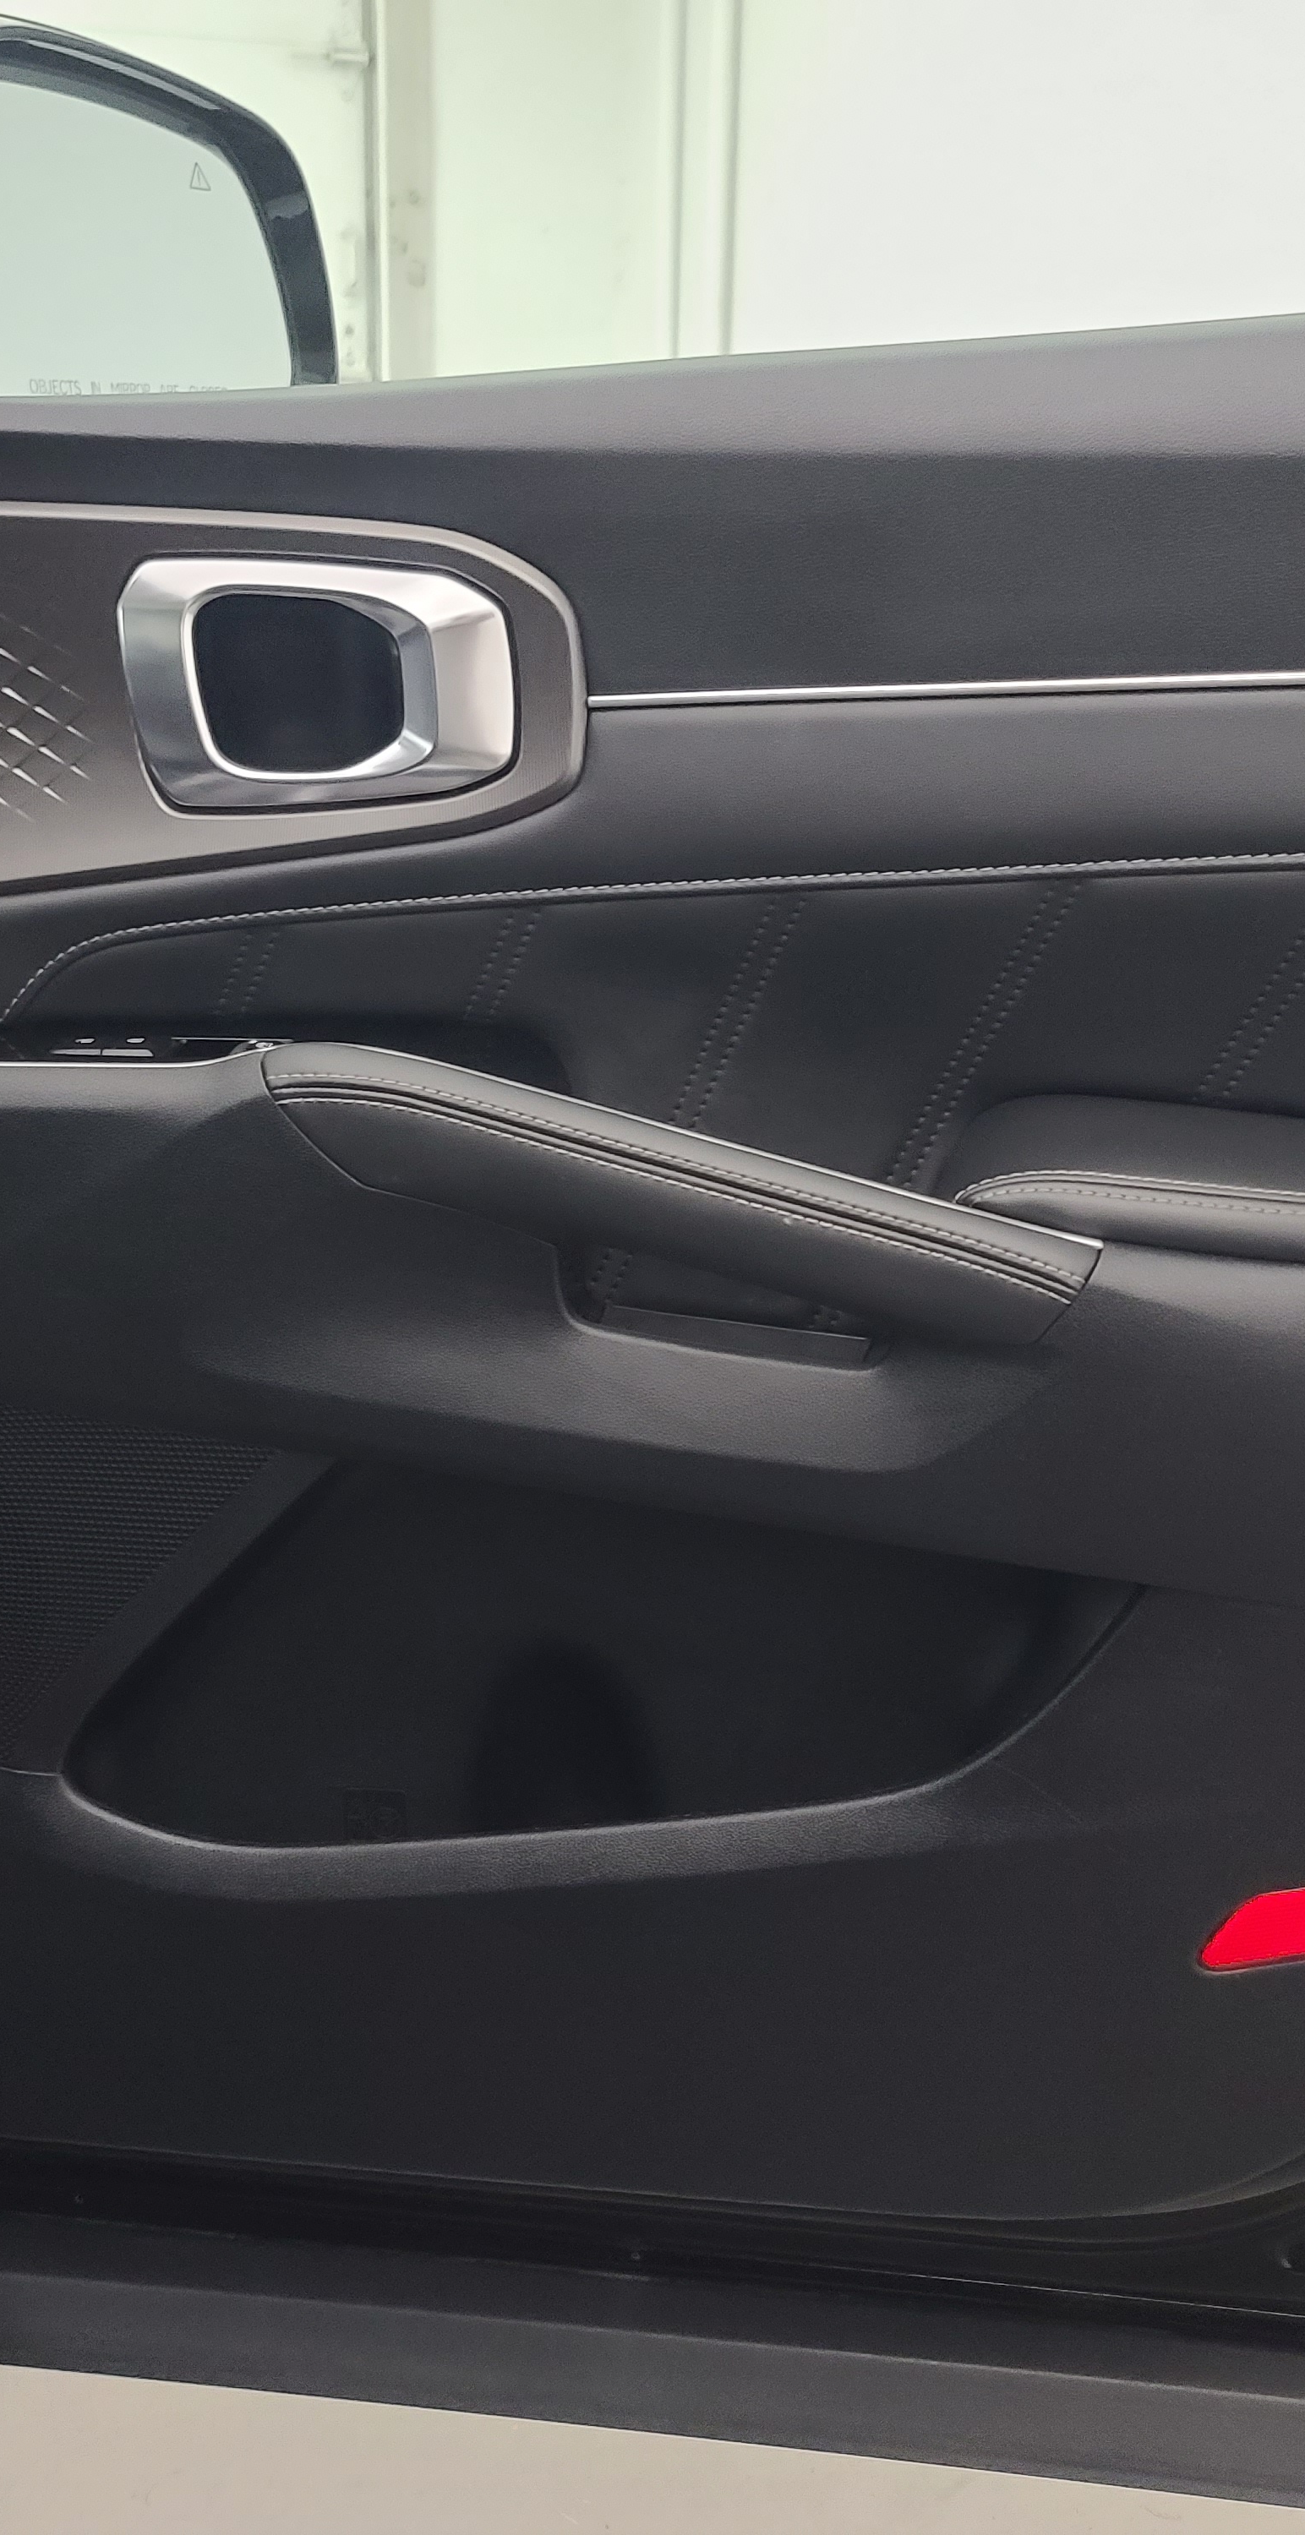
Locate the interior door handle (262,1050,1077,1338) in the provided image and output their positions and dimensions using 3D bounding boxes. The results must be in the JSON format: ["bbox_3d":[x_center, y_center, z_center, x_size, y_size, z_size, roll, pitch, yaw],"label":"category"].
[{"bbox_3d":[0.008,-0.033,0.824,0.282,0.054,0.058,14,20,5],"label":"interior door handle"}]

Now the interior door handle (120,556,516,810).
[{"bbox_3d":[-0.115,-0.203,0.846,0.138,0.085,0.035,4,19,8],"label":"interior door handle"}]

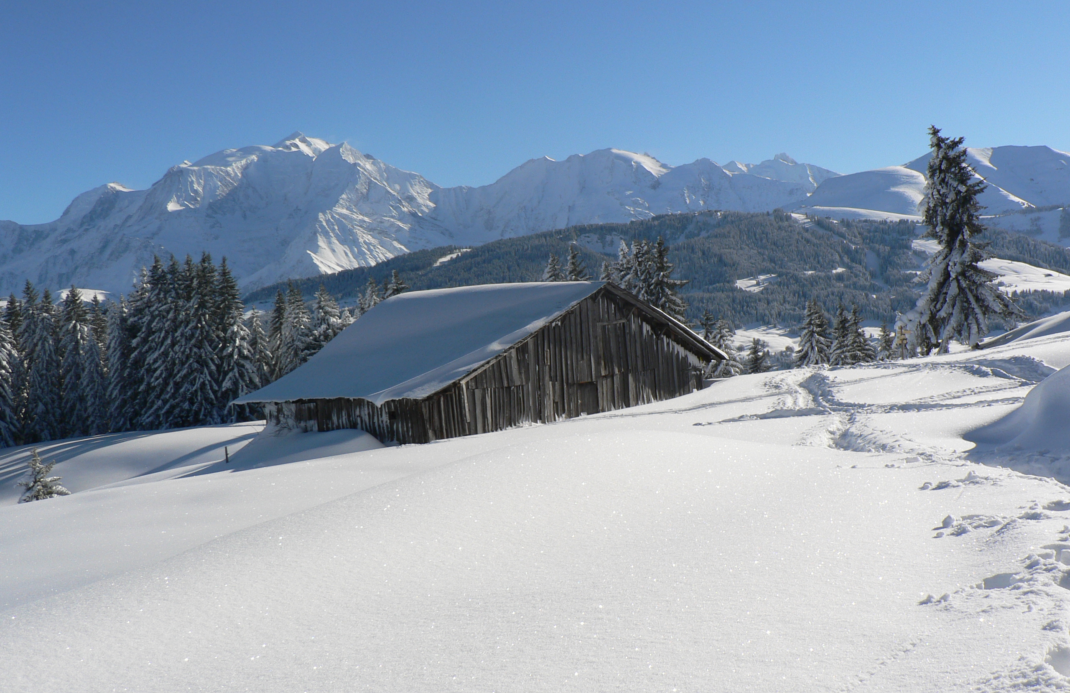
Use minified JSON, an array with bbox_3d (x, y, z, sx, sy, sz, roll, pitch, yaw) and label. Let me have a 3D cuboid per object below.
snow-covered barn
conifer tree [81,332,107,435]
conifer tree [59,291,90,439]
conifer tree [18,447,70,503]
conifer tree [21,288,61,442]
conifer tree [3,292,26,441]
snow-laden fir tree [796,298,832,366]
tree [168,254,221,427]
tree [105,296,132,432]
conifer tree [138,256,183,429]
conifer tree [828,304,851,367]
[{"bbox_3d":[-0.863,0.137,34.156,6.318,3.510,15.356,-3,1,33],"label":"snow-covered barn"},{"bbox_3d":[-23.538,1.896,66.000,1.517,5.801,1.517,0,1,0],"label":"conifer tree"},{"bbox_3d":[-25.332,0.828,68.000,1.885,8.413,1.885,0,1,0],"label":"conifer tree"},{"bbox_3d":[-9.549,2.507,24.000,0.974,1.071,0.974,-3,1,0],"label":"conifer tree"},{"bbox_3d":[-24.710,0.880,62.000,2.180,7.922,2.180,-3,1,0],"label":"conifer tree"},{"bbox_3d":[-27.911,1.182,66.000,1.606,8.032,1.606,0,1,0],"label":"conifer tree"},{"bbox_3d":[14.837,-0.692,66.000,1.874,3.570,1.874,-3,1,0],"label":"snow-laden fir tree"},{"bbox_3d":[-19.010,-0.303,69.000,2.986,9.703,2.986,0,1,0],"label":"tree"},{"bbox_3d":[-21.062,0.894,63.000,1.874,7.028,1.874,-3,1,0],"label":"tree"},{"bbox_3d":[-21.297,-0.213,70.000,2.792,9.844,2.792,0,1,0],"label":"conifer tree"},{"bbox_3d":[16.354,-0.558,66.000,1.696,3.391,1.696,-3,1,0],"label":"conifer tree"}]

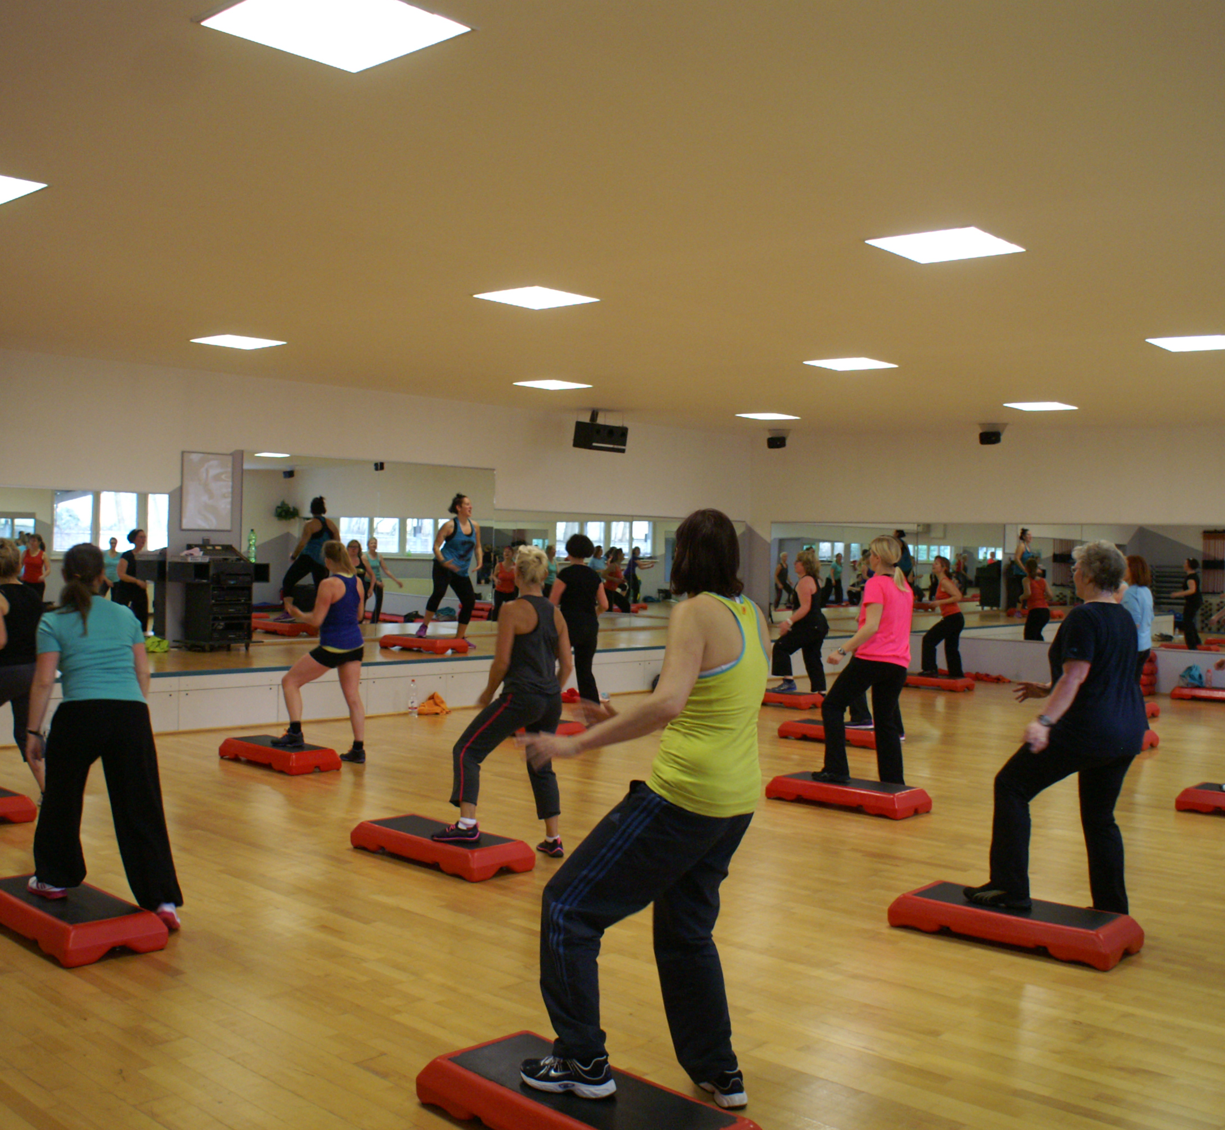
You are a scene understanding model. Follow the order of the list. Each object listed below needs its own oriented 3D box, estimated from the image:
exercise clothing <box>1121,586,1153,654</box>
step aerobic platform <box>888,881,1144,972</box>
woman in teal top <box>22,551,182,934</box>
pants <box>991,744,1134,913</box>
[{"bbox_3d":[4.396,0.452,10.700,0.290,0.570,0.400,2,0,35],"label":"exercise clothing"},{"bbox_3d":[1.669,1.487,5.323,0.934,0.139,0.381,2,0,41],"label":"step aerobic platform"},{"bbox_3d":[-2.055,0.687,5.120,0.510,1.551,0.456,2,0,42],"label":"woman in teal top"},{"bbox_3d":[1.964,1.151,5.548,0.520,0.830,0.500,2,1,38],"label":"pants"}]

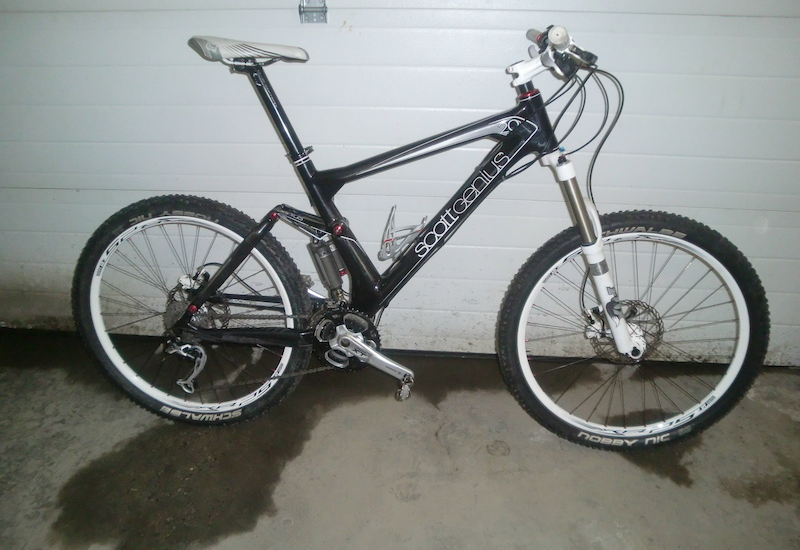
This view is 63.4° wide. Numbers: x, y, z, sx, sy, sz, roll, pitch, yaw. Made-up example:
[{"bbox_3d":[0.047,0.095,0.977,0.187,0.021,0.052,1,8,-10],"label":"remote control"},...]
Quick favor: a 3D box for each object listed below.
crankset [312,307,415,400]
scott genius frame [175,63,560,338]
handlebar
[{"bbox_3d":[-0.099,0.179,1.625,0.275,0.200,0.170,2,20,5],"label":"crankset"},{"bbox_3d":[-0.106,-0.151,1.577,0.940,0.687,0.160,2,20,5],"label":"scott genius frame"},{"bbox_3d":[0.317,-0.479,1.419,0.160,0.133,0.670,2,20,5],"label":"handlebar"}]

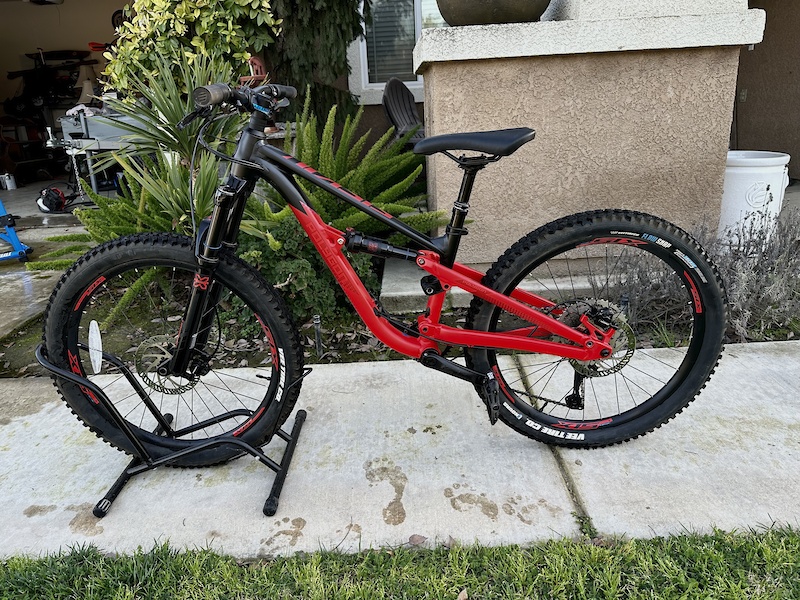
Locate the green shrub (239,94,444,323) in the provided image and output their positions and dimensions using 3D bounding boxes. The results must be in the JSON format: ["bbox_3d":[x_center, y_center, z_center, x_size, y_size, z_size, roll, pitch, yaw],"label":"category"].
[{"bbox_3d":[-0.282,-0.460,2.684,0.960,0.970,0.850,-3,17,1],"label":"green shrub"}]

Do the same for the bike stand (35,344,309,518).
[{"bbox_3d":[-0.586,0.272,1.435,0.600,0.355,0.490,-3,17,1],"label":"bike stand"}]

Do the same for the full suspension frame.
[{"bbox_3d":[-0.025,-0.133,1.292,1.070,0.620,0.180,-3,17,0],"label":"full suspension frame"}]

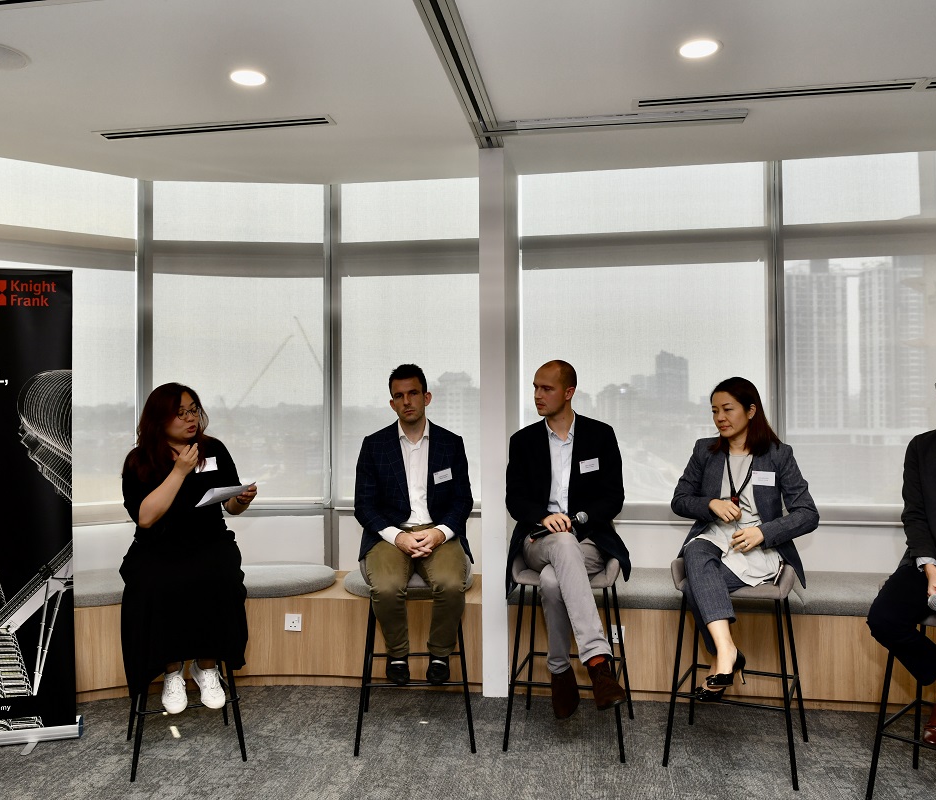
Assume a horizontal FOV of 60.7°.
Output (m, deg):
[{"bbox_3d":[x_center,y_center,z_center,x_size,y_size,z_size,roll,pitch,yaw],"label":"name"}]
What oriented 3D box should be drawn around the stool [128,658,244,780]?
[{"bbox_3d":[-1.194,1.056,3.369,0.440,0.840,0.440,0,-1,-25],"label":"stool"}]

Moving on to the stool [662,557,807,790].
[{"bbox_3d":[1.108,1.024,3.292,0.490,0.860,0.490,-1,-1,27],"label":"stool"}]

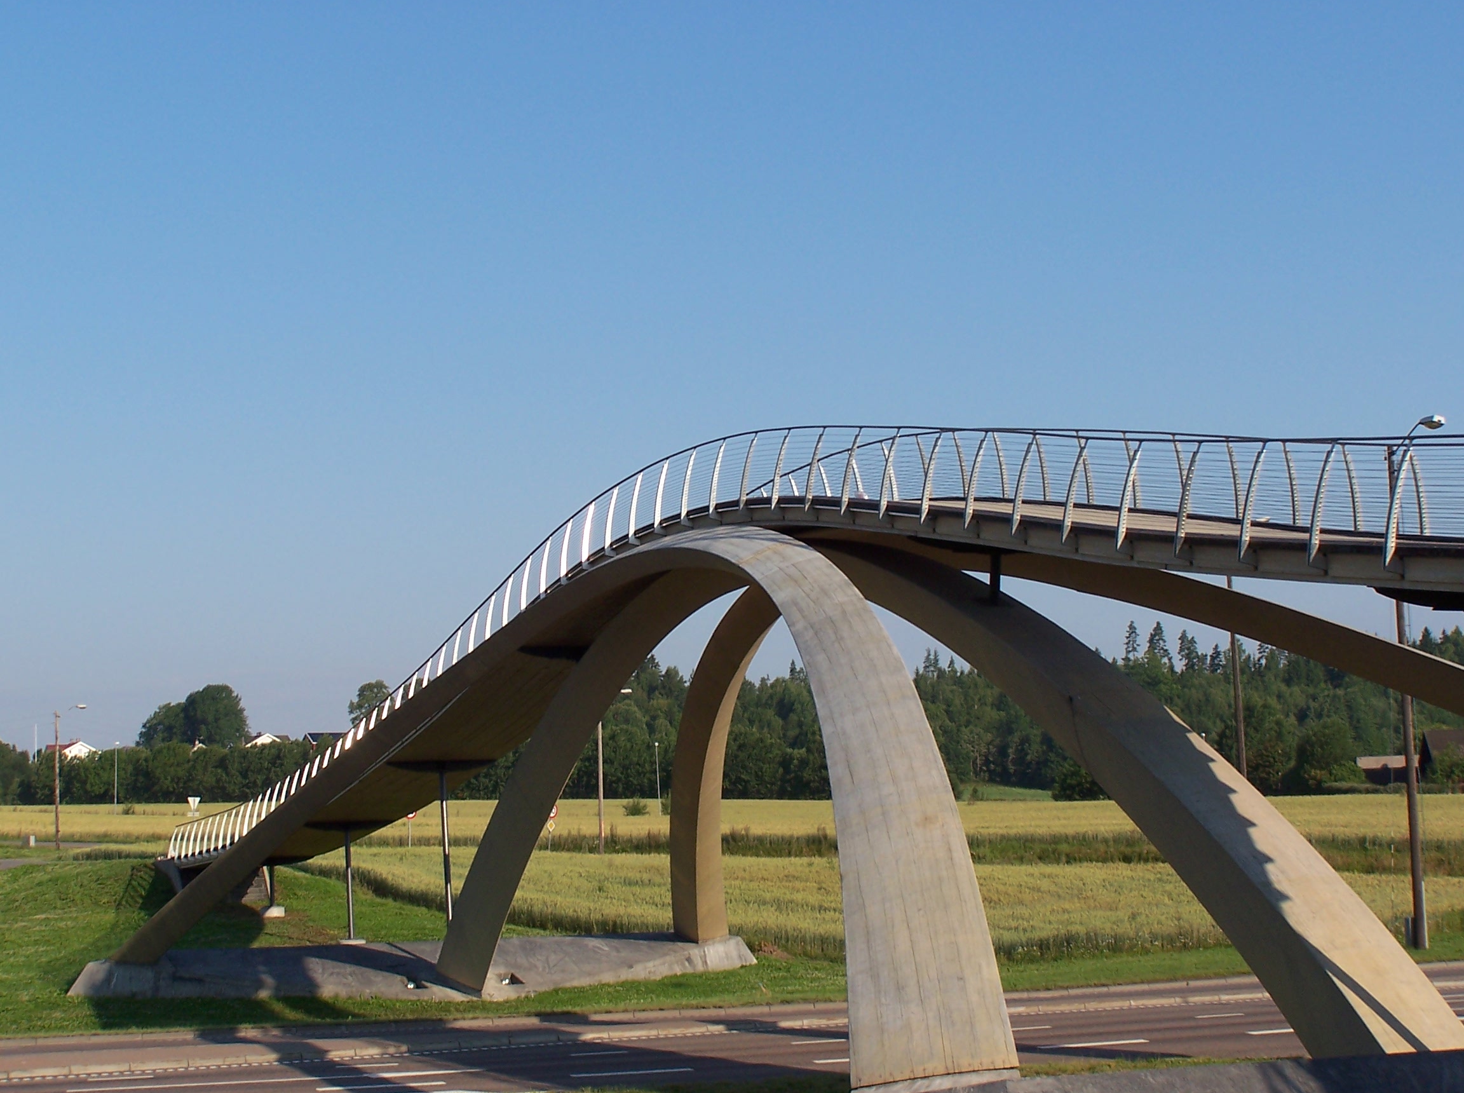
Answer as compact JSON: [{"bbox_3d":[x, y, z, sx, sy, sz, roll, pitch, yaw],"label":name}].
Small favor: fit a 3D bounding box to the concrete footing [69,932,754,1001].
[{"bbox_3d":[-7.182,10.381,69.338,17.300,1.250,8.000,0,-6,-21],"label":"concrete footing"}]

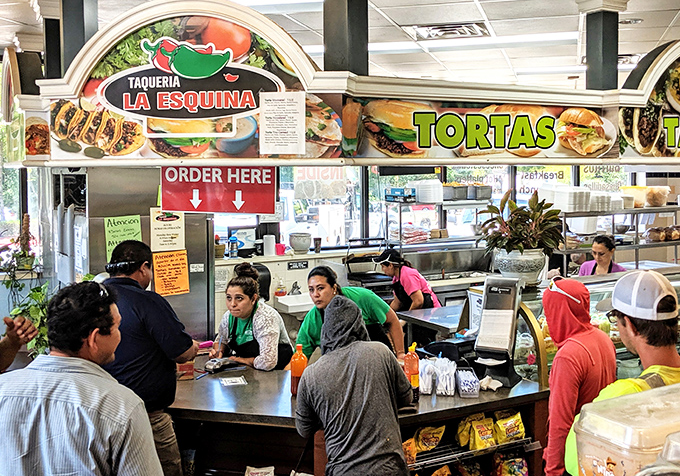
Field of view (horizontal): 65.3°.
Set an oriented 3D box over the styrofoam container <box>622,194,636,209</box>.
[{"bbox_3d":[2.697,-0.336,4.950,0.120,0.140,0.120,-3,7,-21],"label":"styrofoam container"}]

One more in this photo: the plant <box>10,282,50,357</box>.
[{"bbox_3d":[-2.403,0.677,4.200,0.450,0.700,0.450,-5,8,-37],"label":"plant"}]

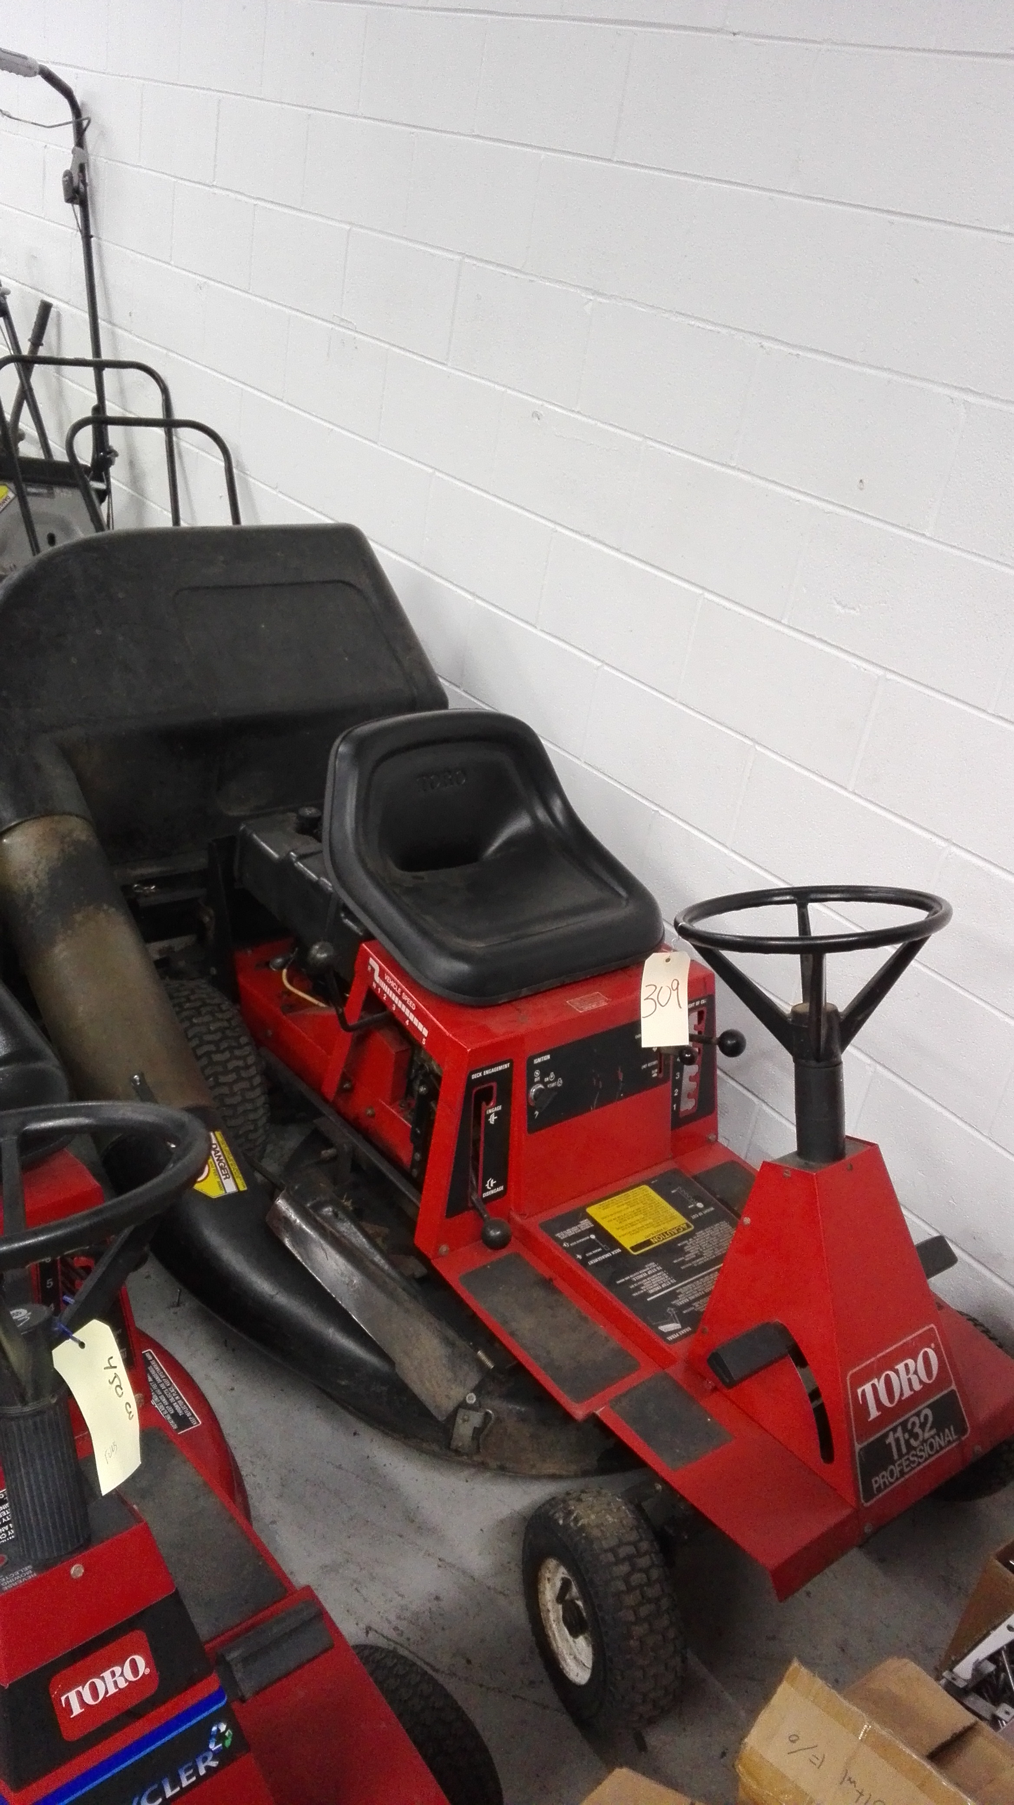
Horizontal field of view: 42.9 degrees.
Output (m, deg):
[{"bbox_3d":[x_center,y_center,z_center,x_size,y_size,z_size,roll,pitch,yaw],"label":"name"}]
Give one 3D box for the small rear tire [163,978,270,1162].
[{"bbox_3d":[-0.575,0.327,2.290,0.160,0.397,0.397,-13,37,-38],"label":"small rear tire"}]

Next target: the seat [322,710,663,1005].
[{"bbox_3d":[0.005,-0.094,2.071,0.454,0.290,0.462,-13,37,-38],"label":"seat"}]

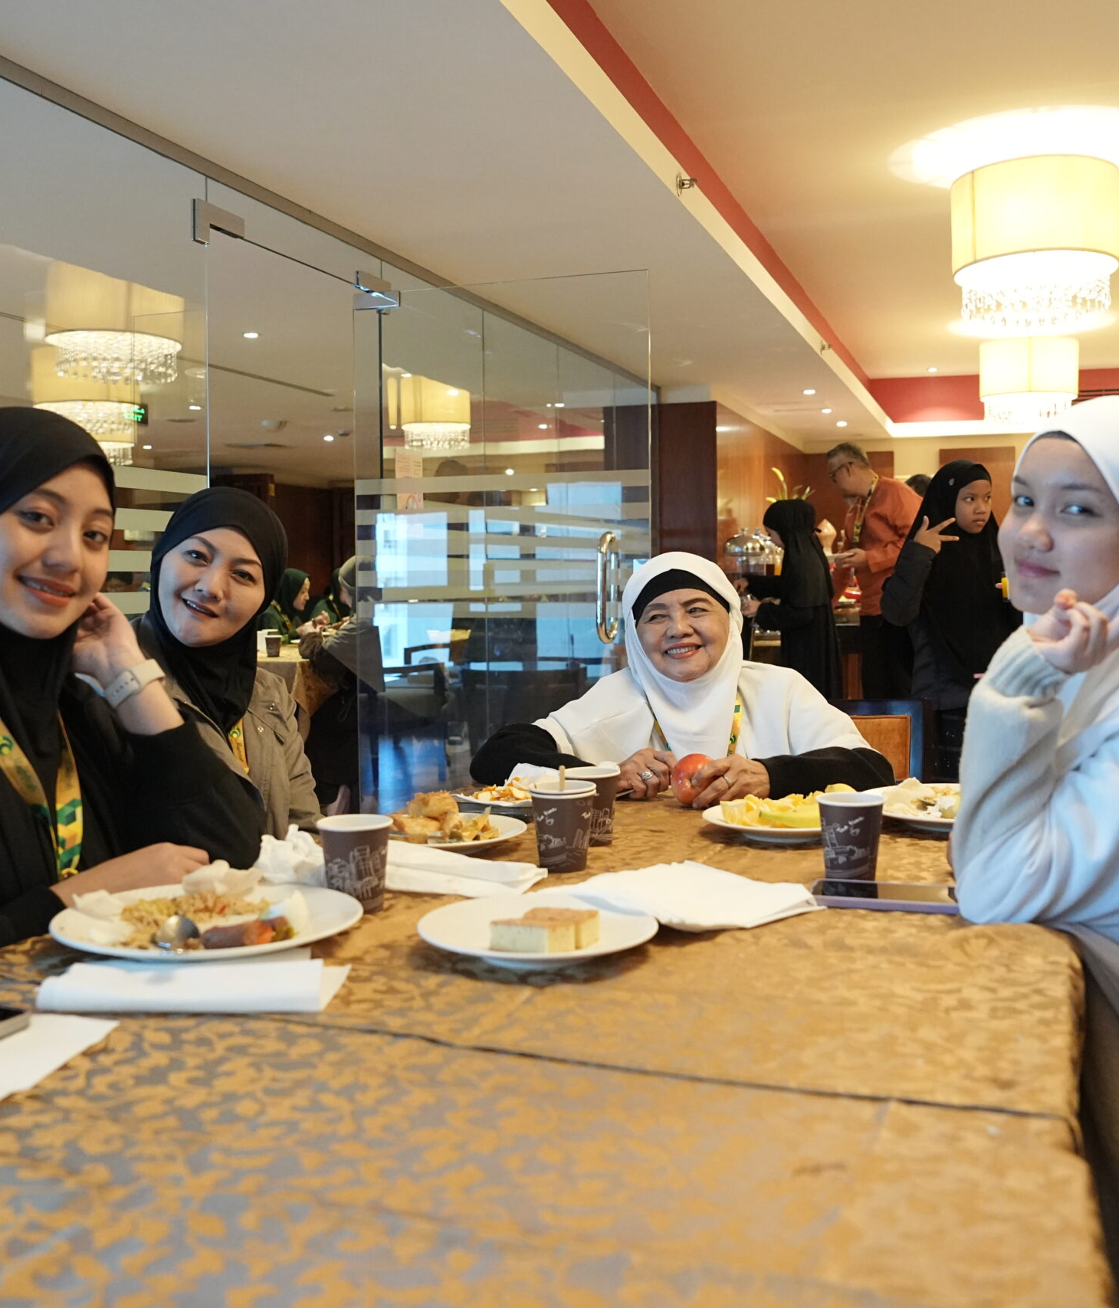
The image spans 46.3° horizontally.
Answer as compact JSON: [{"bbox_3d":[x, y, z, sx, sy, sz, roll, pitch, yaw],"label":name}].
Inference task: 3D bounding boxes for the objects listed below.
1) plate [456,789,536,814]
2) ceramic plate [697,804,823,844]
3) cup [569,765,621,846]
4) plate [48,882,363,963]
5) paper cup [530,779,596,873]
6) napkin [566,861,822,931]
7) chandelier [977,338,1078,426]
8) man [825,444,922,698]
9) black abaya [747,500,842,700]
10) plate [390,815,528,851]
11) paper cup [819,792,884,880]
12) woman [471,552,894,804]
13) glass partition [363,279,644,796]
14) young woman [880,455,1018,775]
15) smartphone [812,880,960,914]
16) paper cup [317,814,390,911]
[{"bbox_3d":[-0.049,0.210,1.859,0.205,0.026,0.205,-1,3,0],"label":"plate"},{"bbox_3d":[0.297,0.223,1.719,0.220,0.025,0.220,-1,3,0],"label":"ceramic plate"},{"bbox_3d":[0.041,0.192,1.629,0.072,0.086,0.072,-1,3,0],"label":"cup"},{"bbox_3d":[-0.320,0.253,1.204,0.280,0.028,0.280,-1,3,0],"label":"plate"},{"bbox_3d":[0.005,0.204,1.520,0.079,0.093,0.079,-1,3,0],"label":"paper cup"},{"bbox_3d":[0.137,0.244,1.363,0.210,0.025,0.220,-3,4,-37],"label":"napkin"},{"bbox_3d":[3.056,-1.750,8.500,0.620,0.501,0.620,0,3,19],"label":"chandelier"},{"bbox_3d":[1.417,-0.108,5.800,0.460,1.650,0.500,-3,4,-30],"label":"man"},{"bbox_3d":[0.989,0.044,5.500,0.470,1.390,0.420,0,3,12],"label":"black abaya"},{"bbox_3d":[-0.156,0.232,1.646,0.220,0.025,0.220,-1,3,0],"label":"plate"},{"bbox_3d":[0.324,0.204,1.450,0.079,0.091,0.079,0,3,19],"label":"paper cup"},{"bbox_3d":[0.190,0.391,2.170,0.630,1.120,0.680,0,3,12],"label":"woman"},{"bbox_3d":[-0.192,-0.174,4.200,1.016,2.033,0.020,0,3,19],"label":"glass partition"},{"bbox_3d":[1.307,0.076,4.400,0.480,1.450,0.360,-2,3,-12],"label":"young woman"},{"bbox_3d":[0.340,0.251,1.334,0.160,0.009,0.077,0,3,18],"label":"smartphone"},{"bbox_3d":[-0.208,0.213,1.335,0.072,0.086,0.072,-1,3,0],"label":"paper cup"}]

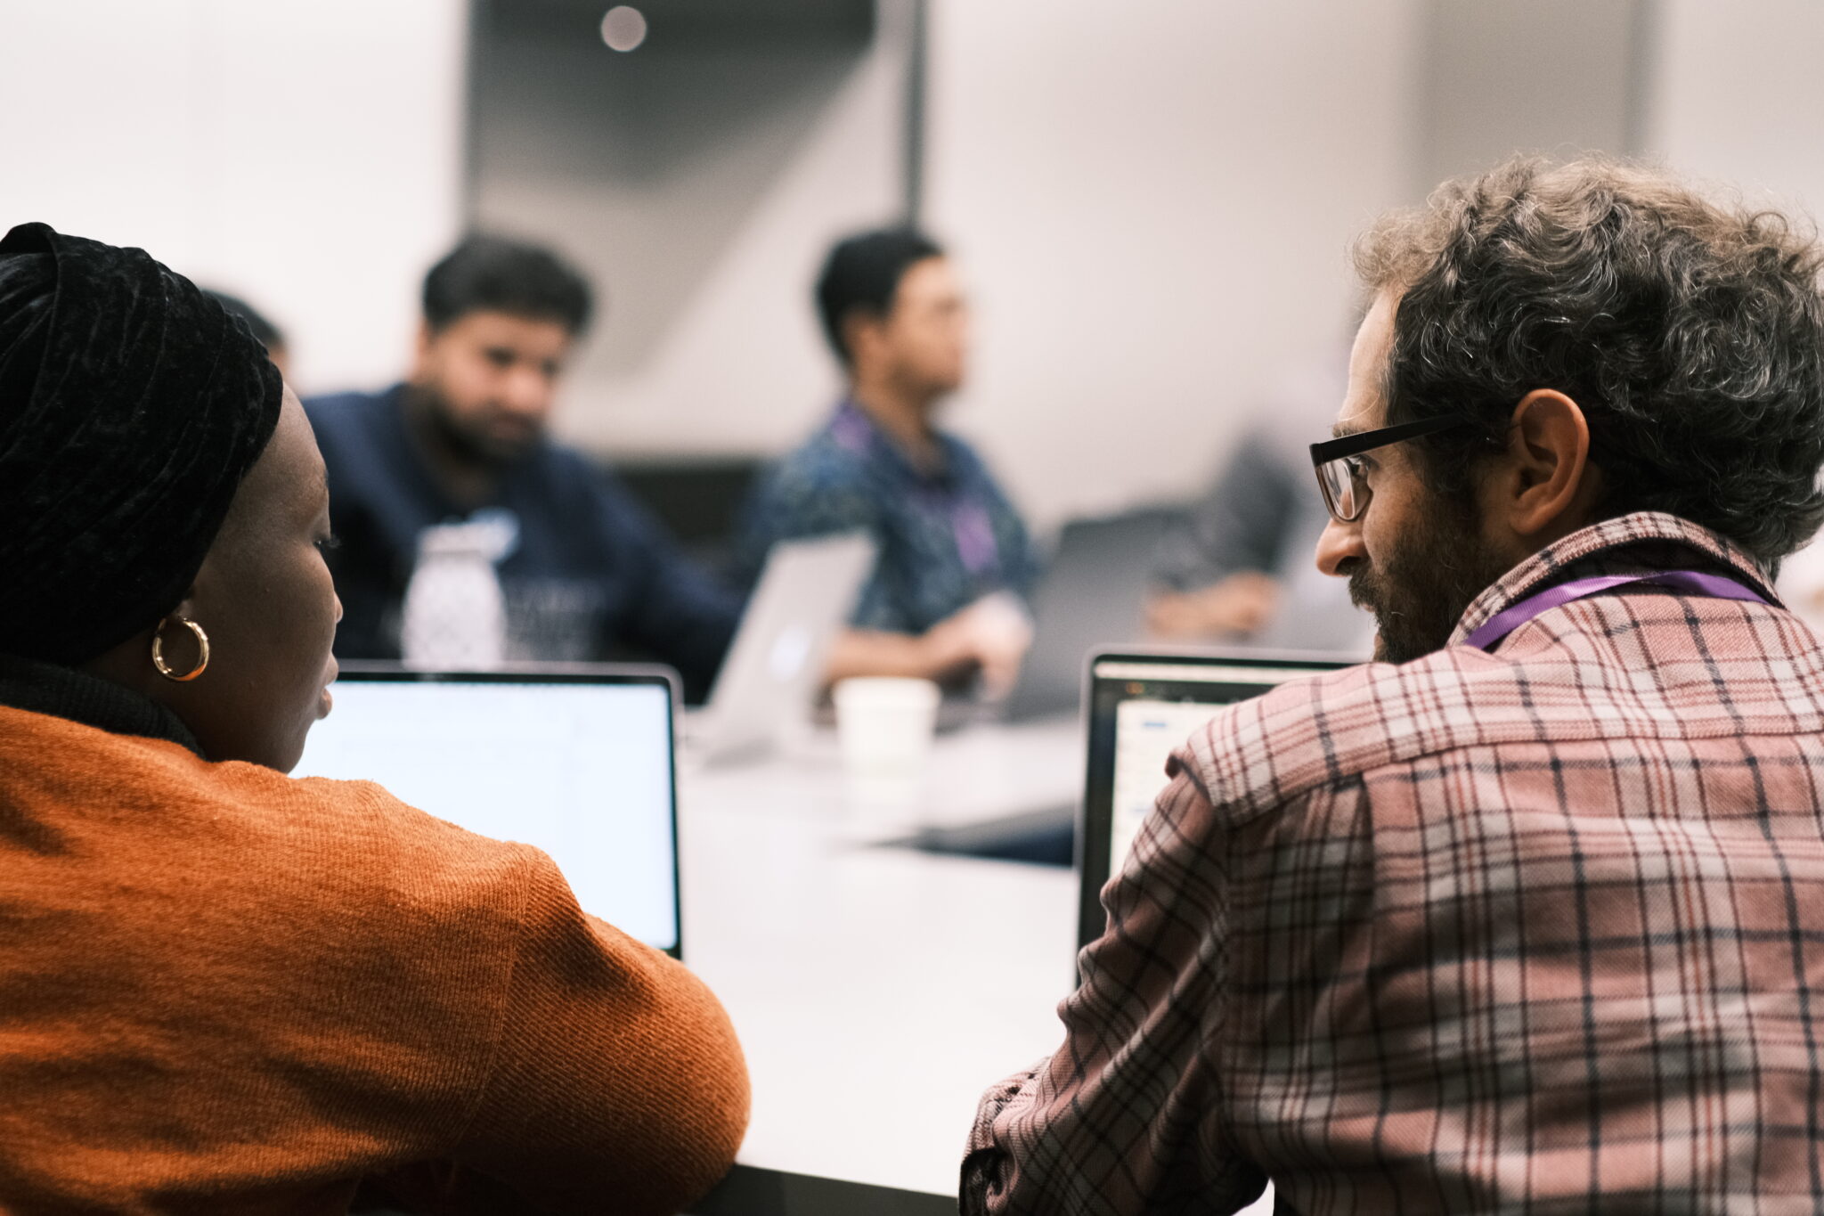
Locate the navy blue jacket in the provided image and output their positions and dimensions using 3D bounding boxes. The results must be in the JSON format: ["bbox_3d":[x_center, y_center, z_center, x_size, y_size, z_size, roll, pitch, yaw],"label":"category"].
[{"bbox_3d":[-0.438,0.034,4.600,0.560,0.580,0.380,0,4,-20],"label":"navy blue jacket"}]

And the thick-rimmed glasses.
[{"bbox_3d":[0.285,-0.069,2.006,0.140,0.048,0.142,-8,-2,30],"label":"thick-rimmed glasses"}]

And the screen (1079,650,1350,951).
[{"bbox_3d":[0.255,0.141,2.382,0.325,0.228,0.010,2,-12,5],"label":"screen"}]

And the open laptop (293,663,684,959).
[{"bbox_3d":[-0.299,0.139,2.740,0.306,0.212,0.010,1,-16,-12],"label":"open laptop"}]

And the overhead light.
[{"bbox_3d":[-0.473,-0.954,7.000,0.090,0.070,0.090,2,4,0],"label":"overhead light"}]

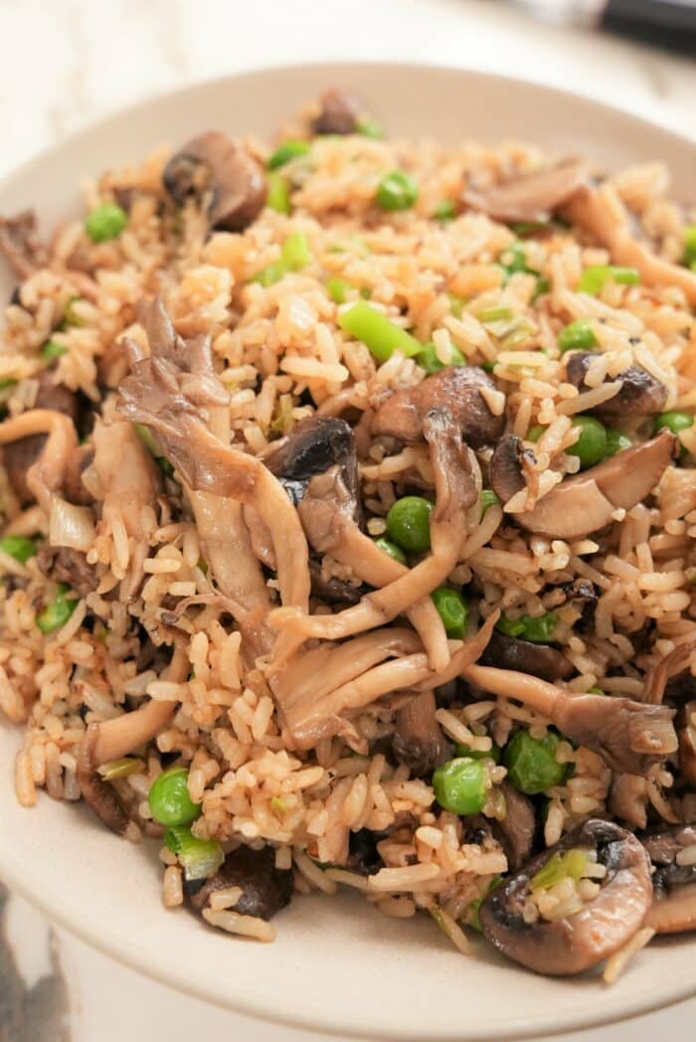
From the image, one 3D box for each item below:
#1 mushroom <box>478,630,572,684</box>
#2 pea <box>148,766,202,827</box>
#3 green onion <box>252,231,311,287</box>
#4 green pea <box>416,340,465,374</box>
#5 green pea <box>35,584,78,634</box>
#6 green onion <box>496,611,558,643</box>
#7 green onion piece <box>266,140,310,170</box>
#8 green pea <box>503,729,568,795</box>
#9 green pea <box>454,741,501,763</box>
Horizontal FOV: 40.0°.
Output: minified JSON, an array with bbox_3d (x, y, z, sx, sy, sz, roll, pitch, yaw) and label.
[{"bbox_3d":[0.031,0.024,0.168,0.017,0.009,0.009,14,60,5],"label":"mushroom"},{"bbox_3d":[-0.029,0.047,0.163,0.010,0.010,0.010,1,59,-4],"label":"pea"},{"bbox_3d":[-0.015,-0.057,0.210,0.015,0.006,0.007,-35,68,-21],"label":"green onion"},{"bbox_3d":[0.019,-0.033,0.195,0.010,0.009,0.010,1,59,-4],"label":"green pea"},{"bbox_3d":[-0.053,0.016,0.176,0.009,0.009,0.009,1,59,-4],"label":"green pea"},{"bbox_3d":[0.032,0.019,0.171,0.011,0.006,0.007,6,60,0],"label":"green onion"},{"bbox_3d":[-0.014,-0.087,0.228,0.011,0.006,0.006,-19,63,-14],"label":"green onion piece"},{"bbox_3d":[0.031,0.040,0.158,0.010,0.010,0.010,6,60,0],"label":"green pea"},{"bbox_3d":[0.022,0.040,0.164,0.009,0.009,0.009,1,59,-4],"label":"green pea"}]

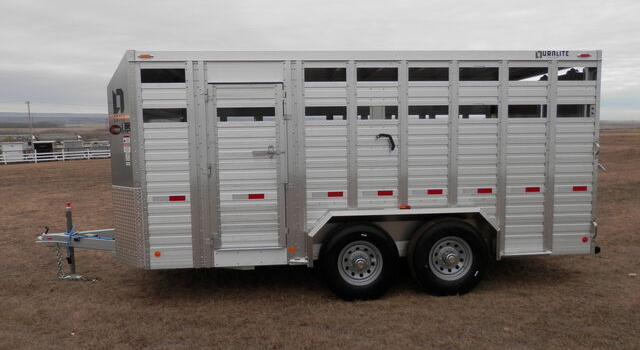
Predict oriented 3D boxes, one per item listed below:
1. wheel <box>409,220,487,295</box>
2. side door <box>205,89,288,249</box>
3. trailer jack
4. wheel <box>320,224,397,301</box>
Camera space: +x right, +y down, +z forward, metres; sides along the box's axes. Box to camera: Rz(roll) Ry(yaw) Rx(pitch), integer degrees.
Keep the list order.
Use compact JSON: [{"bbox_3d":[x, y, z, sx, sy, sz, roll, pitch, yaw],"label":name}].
[{"bbox_3d":[1.239,0.790,4.506,0.730,0.730,0.230,-1,5,-4],"label":"wheel"},{"bbox_3d":[-0.684,-0.074,4.458,0.726,1.586,0.055,-1,5,-4],"label":"side door"},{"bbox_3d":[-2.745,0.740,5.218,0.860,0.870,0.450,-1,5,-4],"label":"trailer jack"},{"bbox_3d":[0.372,0.819,4.439,0.730,0.730,0.230,-1,5,-4],"label":"wheel"}]

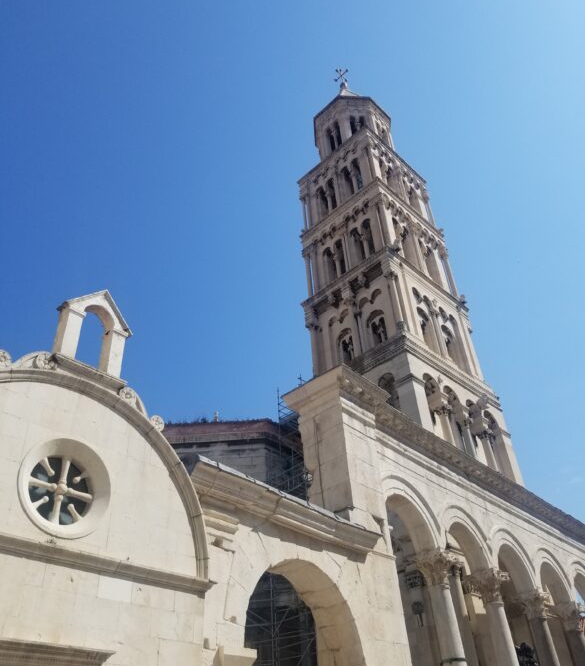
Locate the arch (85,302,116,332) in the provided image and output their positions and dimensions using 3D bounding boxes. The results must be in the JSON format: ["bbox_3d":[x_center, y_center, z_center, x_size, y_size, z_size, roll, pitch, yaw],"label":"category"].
[{"bbox_3d":[-3.674,-0.305,11.177,0.256,0.432,0.688,-30,-44,29],"label":"arch"}]

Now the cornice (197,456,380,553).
[{"bbox_3d":[0.121,4.067,13.376,0.480,0.440,6.440,-30,-44,29],"label":"cornice"}]

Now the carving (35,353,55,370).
[{"bbox_3d":[-4.047,0.482,9.695,0.144,0.336,0.344,-30,-44,29],"label":"carving"}]

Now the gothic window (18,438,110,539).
[{"bbox_3d":[-3.531,2.403,9.052,0.240,1.552,1.552,-30,-44,29],"label":"gothic window"}]

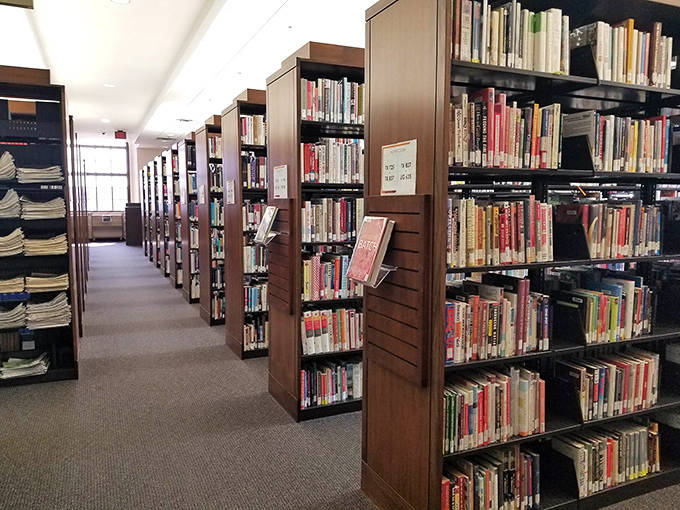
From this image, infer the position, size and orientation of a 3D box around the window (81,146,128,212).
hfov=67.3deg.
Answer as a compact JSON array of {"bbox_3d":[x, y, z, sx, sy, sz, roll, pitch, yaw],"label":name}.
[{"bbox_3d":[-8.816,-2.849,19.205,1.665,2.478,0.150,-2,6,-25],"label":"window"}]

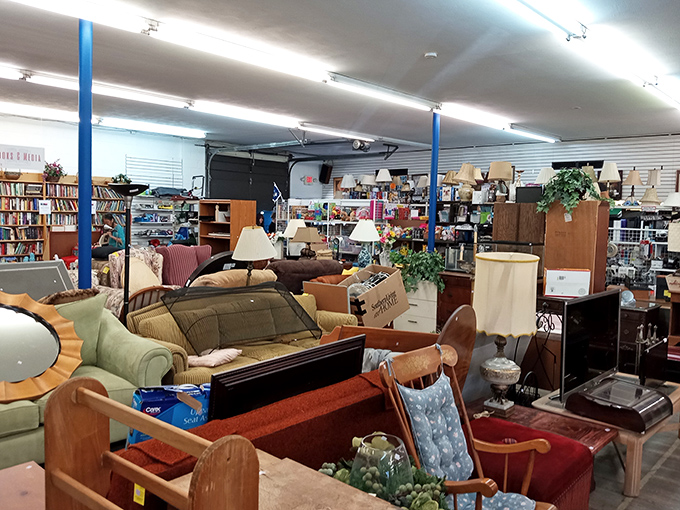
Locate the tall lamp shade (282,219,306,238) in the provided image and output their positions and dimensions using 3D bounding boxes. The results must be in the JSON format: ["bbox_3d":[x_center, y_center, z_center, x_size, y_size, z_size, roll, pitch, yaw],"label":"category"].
[{"bbox_3d":[-0.671,-0.400,8.300,0.400,0.290,0.400,1,4,-5],"label":"tall lamp shade"}]

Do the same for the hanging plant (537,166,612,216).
[{"bbox_3d":[2.675,-0.733,6.300,0.820,0.550,0.600,3,4,23],"label":"hanging plant"}]

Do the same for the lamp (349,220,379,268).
[{"bbox_3d":[0.345,-0.142,7.600,0.420,0.708,0.420,2,4,3],"label":"lamp"}]

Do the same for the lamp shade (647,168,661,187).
[{"bbox_3d":[6.190,-1.525,10.850,0.240,0.320,0.240,4,5,30],"label":"lamp shade"}]

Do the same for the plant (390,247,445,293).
[{"bbox_3d":[1.000,0.187,7.100,0.660,0.580,0.580,2,4,8],"label":"plant"}]

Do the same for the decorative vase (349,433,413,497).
[{"bbox_3d":[0.121,0.627,1.600,0.180,0.190,0.180,2,4,5],"label":"decorative vase"}]

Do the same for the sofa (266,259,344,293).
[{"bbox_3d":[-0.325,0.613,7.317,1.300,1.002,0.920,-1,5,-36],"label":"sofa"}]

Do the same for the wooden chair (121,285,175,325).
[{"bbox_3d":[-1.584,0.718,4.980,0.620,0.950,0.680,1,4,-7],"label":"wooden chair"}]

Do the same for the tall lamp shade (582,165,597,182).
[{"bbox_3d":[4.705,-1.534,10.350,0.310,0.337,0.310,3,4,24],"label":"tall lamp shade"}]

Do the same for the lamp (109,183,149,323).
[{"bbox_3d":[-1.753,0.336,4.563,0.330,1.830,0.330,0,4,-21],"label":"lamp"}]

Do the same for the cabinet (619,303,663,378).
[{"bbox_3d":[2.948,0.893,5.617,0.420,0.760,0.490,5,5,42],"label":"cabinet"}]

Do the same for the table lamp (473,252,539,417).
[{"bbox_3d":[1.037,0.503,3.466,0.390,0.970,0.390,3,4,17],"label":"table lamp"}]

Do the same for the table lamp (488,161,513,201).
[{"bbox_3d":[3.531,-1.602,12.100,0.500,0.880,0.500,3,4,16],"label":"table lamp"}]

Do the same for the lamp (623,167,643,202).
[{"bbox_3d":[5.238,-1.240,9.850,0.380,0.668,0.380,4,4,28],"label":"lamp"}]

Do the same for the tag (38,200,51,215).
[{"bbox_3d":[-5.894,-0.948,11.000,0.020,0.280,0.216,6,6,44],"label":"tag"}]

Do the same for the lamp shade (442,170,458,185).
[{"bbox_3d":[2.679,-1.867,13.300,0.400,0.350,0.400,3,4,11],"label":"lamp shade"}]

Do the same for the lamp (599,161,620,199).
[{"bbox_3d":[4.958,-1.322,10.100,0.400,0.731,0.400,4,4,26],"label":"lamp"}]

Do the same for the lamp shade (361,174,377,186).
[{"bbox_3d":[0.725,-1.863,13.750,0.390,0.274,0.390,2,4,3],"label":"lamp shade"}]

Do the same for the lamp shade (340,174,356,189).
[{"bbox_3d":[0.226,-1.884,14.100,0.400,0.357,0.400,2,4,1],"label":"lamp shade"}]

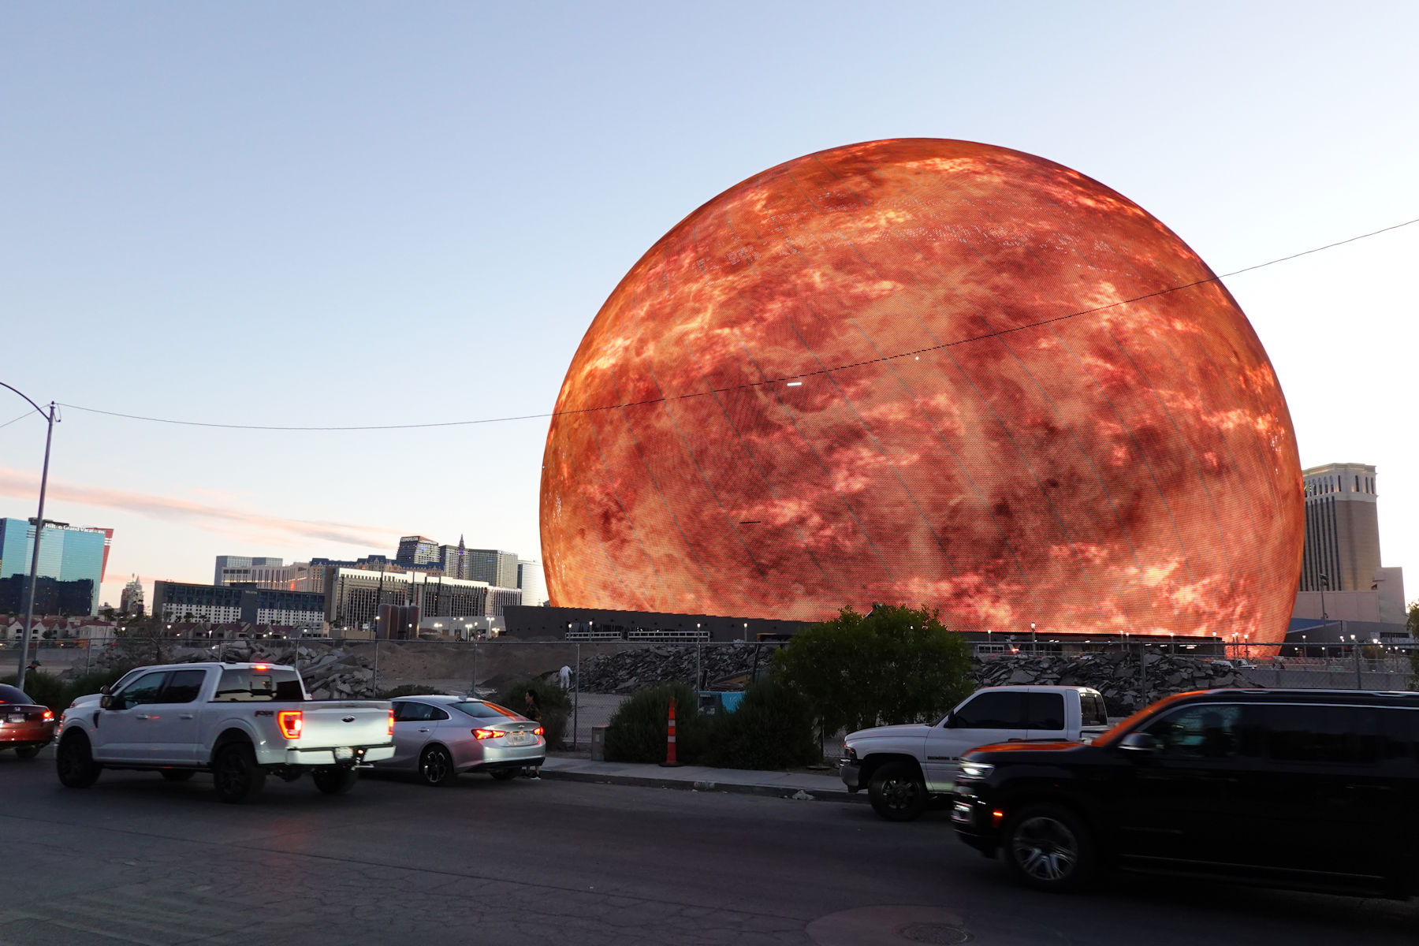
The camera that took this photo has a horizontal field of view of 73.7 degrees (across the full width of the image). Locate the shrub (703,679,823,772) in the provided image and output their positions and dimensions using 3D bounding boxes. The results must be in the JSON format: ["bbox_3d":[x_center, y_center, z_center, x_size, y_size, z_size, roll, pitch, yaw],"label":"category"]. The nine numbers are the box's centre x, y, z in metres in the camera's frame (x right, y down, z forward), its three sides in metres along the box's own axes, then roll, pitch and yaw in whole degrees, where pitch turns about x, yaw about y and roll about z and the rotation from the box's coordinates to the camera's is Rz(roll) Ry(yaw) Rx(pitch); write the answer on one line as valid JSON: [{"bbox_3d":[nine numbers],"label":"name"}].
[{"bbox_3d":[0.998,4.739,18.050,2.250,1.660,2.000,-3,-11,22],"label":"shrub"}]

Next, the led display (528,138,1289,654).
[{"bbox_3d":[41.758,-14.289,217.406,157.000,112.000,157.000,1,-10,0],"label":"led display"}]

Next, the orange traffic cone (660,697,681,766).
[{"bbox_3d":[-0.714,4.874,17.829,0.420,1.220,0.420,1,-10,0],"label":"orange traffic cone"}]

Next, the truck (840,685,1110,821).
[{"bbox_3d":[4.789,3.929,13.240,5.690,1.890,2.030,-5,-12,31],"label":"truck"}]

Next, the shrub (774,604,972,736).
[{"bbox_3d":[3.155,4.106,18.066,3.600,3.000,3.200,-3,-11,22],"label":"shrub"}]

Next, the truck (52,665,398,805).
[{"bbox_3d":[-8.113,4.171,15.650,5.880,1.980,2.100,-4,-11,25],"label":"truck"}]

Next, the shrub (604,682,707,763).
[{"bbox_3d":[-1.154,4.888,18.731,2.000,1.560,1.800,-3,-11,22],"label":"shrub"}]

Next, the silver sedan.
[{"bbox_3d":[-5.286,4.760,17.302,4.930,1.460,1.860,-6,-12,34],"label":"silver sedan"}]

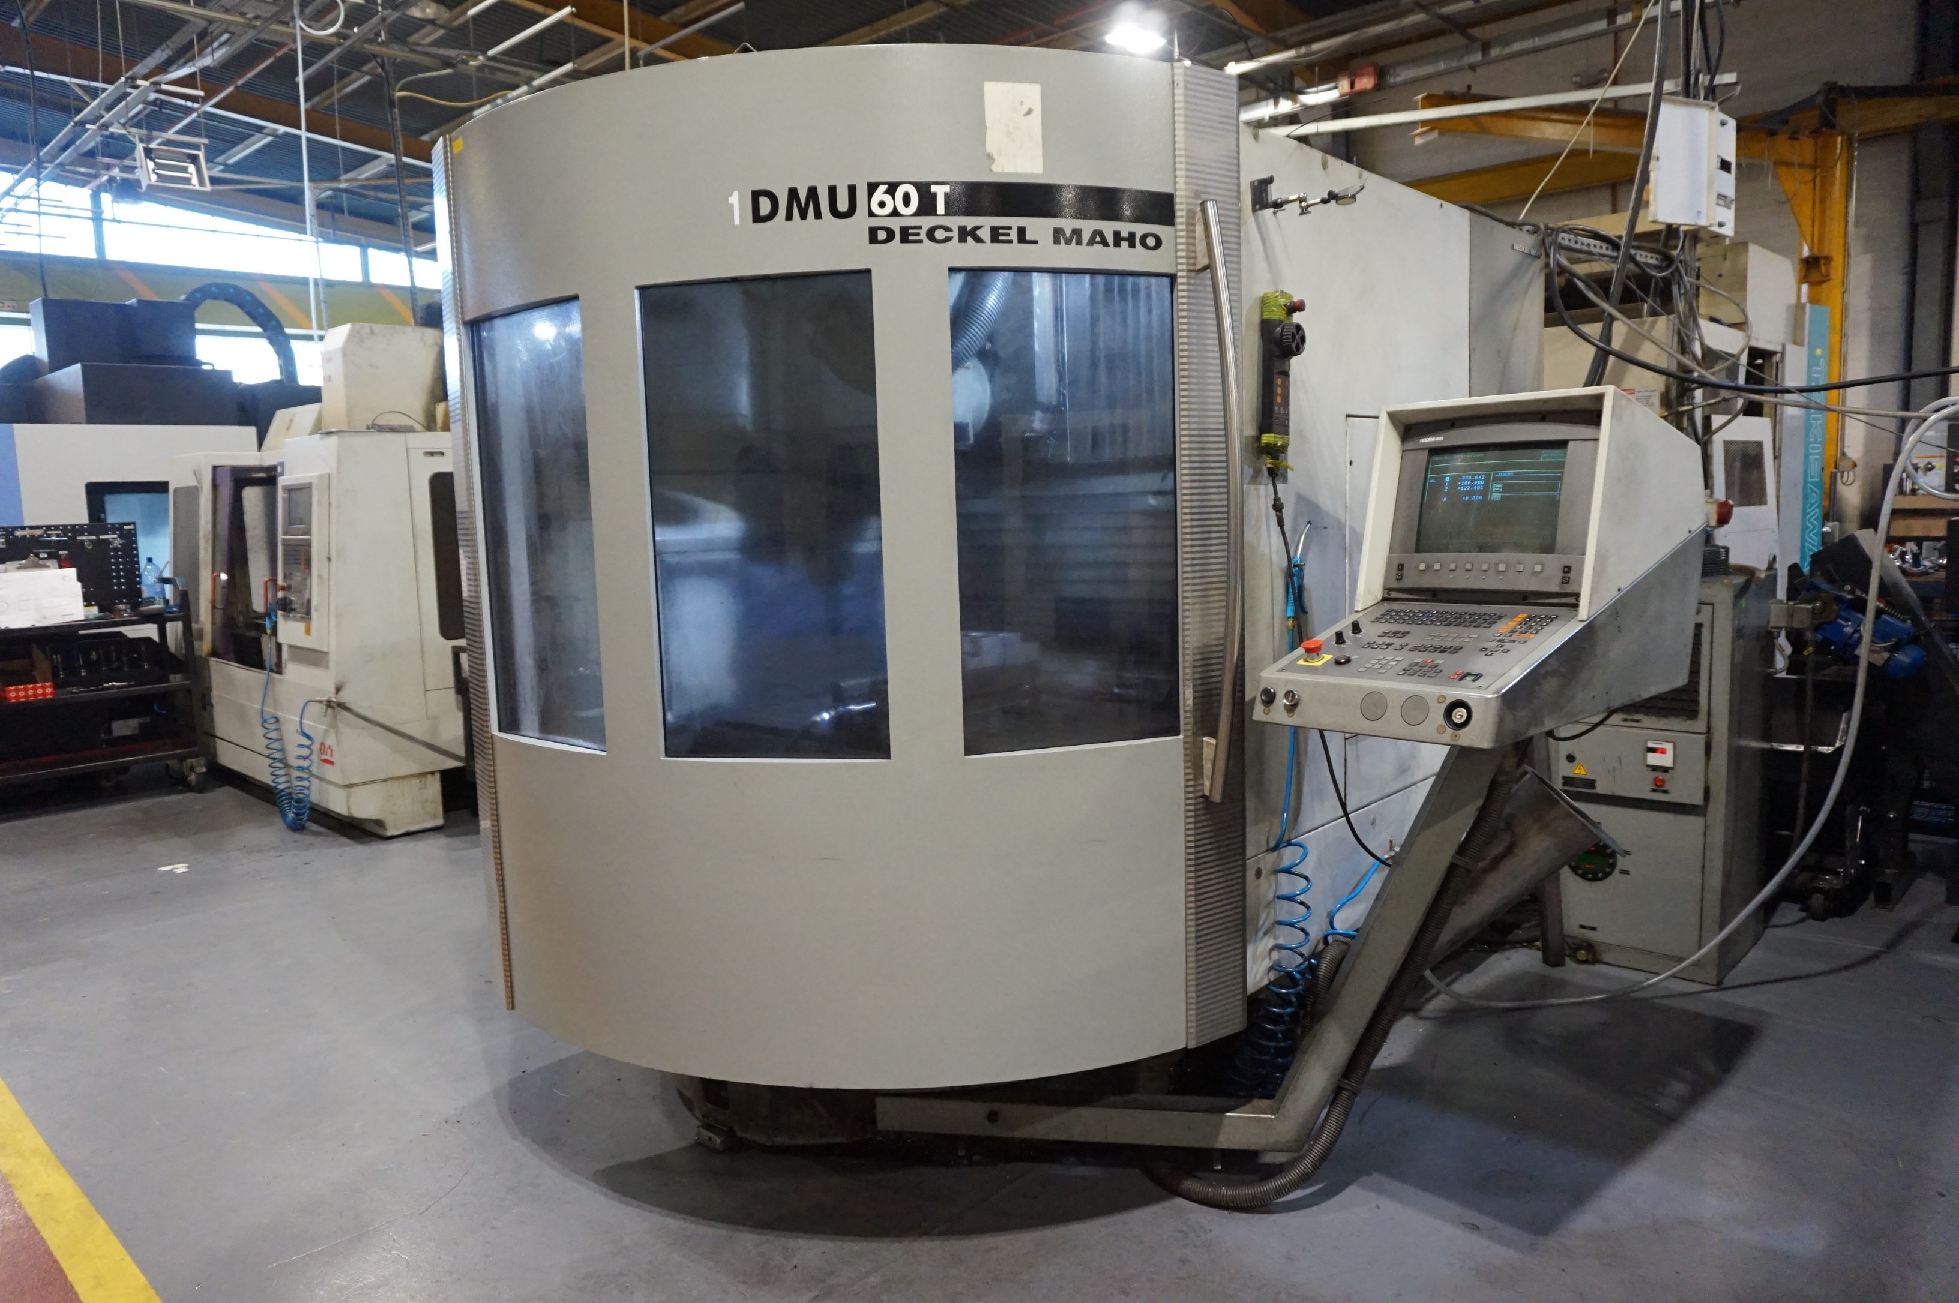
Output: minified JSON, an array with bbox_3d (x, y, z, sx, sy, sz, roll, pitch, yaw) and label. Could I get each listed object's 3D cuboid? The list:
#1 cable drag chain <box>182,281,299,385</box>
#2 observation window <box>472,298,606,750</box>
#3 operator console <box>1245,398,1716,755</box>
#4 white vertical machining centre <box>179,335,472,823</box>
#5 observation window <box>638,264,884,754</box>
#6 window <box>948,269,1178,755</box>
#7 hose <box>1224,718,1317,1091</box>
[{"bbox_3d":[-5.545,-2.395,9.800,0.800,0.720,0.160,-8,8,-43],"label":"cable drag chain"},{"bbox_3d":[-0.949,-0.261,2.796,0.434,0.928,0.045,4,8,40],"label":"observation window"},{"bbox_3d":[0.987,-0.194,2.532,0.888,0.589,0.460,-7,8,-41],"label":"operator console"},{"bbox_3d":[-3.022,-0.580,7.813,2.200,2.520,2.850,-8,8,-43],"label":"white vertical machining centre"},{"bbox_3d":[-0.421,-0.248,2.536,0.476,0.928,0.045,0,6,12],"label":"observation window"},{"bbox_3d":[0.179,-0.269,2.562,0.463,0.928,0.045,-4,6,-17],"label":"window"},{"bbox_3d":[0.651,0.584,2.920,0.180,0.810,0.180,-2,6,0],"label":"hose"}]

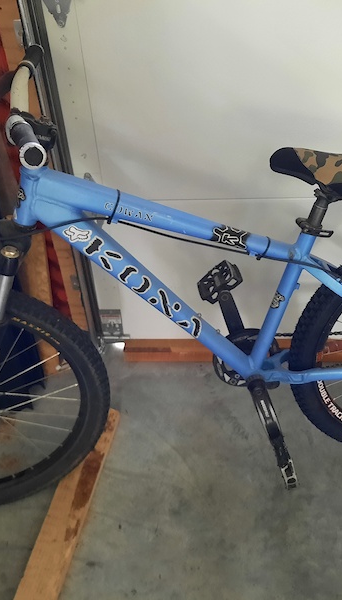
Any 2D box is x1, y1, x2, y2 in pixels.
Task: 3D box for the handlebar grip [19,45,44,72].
[{"bbox_3d":[-0.289,-0.494,1.192,0.034,0.034,0.130,-5,38,1],"label":"handlebar grip"}]

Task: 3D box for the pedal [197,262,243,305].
[{"bbox_3d":[0.116,-0.042,1.366,0.095,0.029,0.084,-35,29,15],"label":"pedal"}]

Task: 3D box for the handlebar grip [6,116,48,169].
[{"bbox_3d":[-0.191,-0.207,0.763,0.036,0.036,0.136,-16,33,-13],"label":"handlebar grip"}]

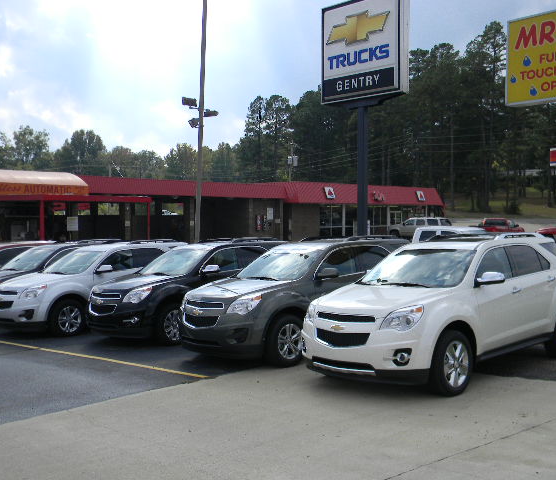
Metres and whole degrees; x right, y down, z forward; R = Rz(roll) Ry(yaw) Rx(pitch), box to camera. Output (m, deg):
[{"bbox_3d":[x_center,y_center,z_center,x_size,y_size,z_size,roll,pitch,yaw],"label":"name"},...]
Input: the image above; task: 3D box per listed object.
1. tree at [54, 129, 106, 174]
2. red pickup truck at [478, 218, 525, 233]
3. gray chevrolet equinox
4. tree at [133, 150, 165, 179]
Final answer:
[{"bbox_3d":[-23.738,-6.621,80.000,6.200,13.560,6.200,0,1,0],"label":"tree"},{"bbox_3d":[13.788,-0.480,42.000,1.950,1.800,5.300,0,1,42],"label":"red pickup truck"},{"bbox_3d":[0.635,0.827,10.594,4.770,1.730,1.870,-2,1,-42],"label":"gray chevrolet equinox"},{"bbox_3d":[-16.538,-5.662,85.000,4.400,11.540,4.400,0,1,0],"label":"tree"}]

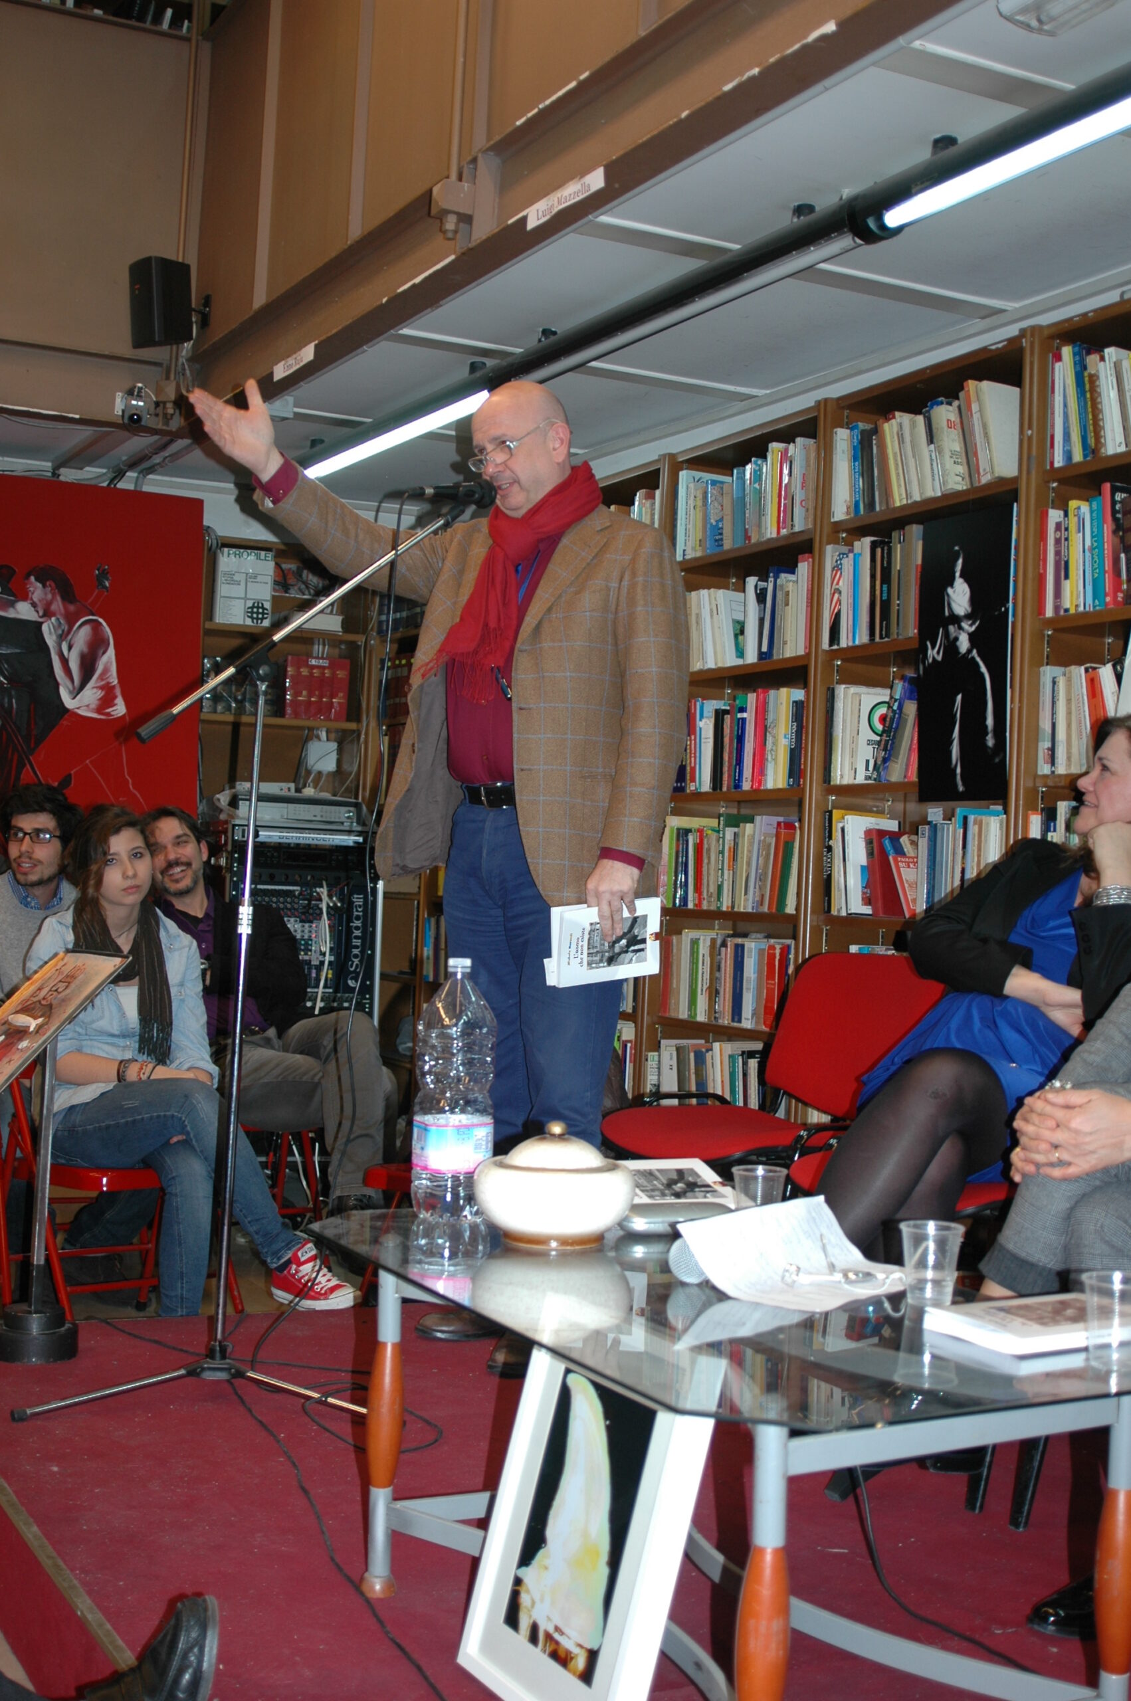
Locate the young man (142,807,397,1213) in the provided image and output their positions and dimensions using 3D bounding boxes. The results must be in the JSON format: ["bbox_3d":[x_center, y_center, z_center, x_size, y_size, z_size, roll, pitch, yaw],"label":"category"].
[{"bbox_3d":[-0.877,0.561,5.490,0.540,1.330,0.750,3,-1,-33],"label":"young man"}]

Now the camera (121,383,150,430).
[{"bbox_3d":[-1.223,-1.259,5.650,0.075,0.115,0.120,2,6,-11],"label":"camera"}]

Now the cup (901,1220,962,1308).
[{"bbox_3d":[0.400,0.450,2.167,0.070,0.084,0.070,3,-1,0],"label":"cup"}]

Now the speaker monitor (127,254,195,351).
[{"bbox_3d":[-1.121,-1.521,5.500,0.145,0.245,0.160,-5,4,-36],"label":"speaker monitor"}]

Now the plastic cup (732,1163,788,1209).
[{"bbox_3d":[0.248,0.450,2.516,0.070,0.084,0.070,3,-1,0],"label":"plastic cup"}]

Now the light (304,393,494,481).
[{"bbox_3d":[-0.506,-1.070,5.240,0.040,0.040,1.417,3,-1,-27],"label":"light"}]

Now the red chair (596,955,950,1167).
[{"bbox_3d":[0.345,0.540,3.451,0.550,0.780,0.530,3,-1,-34],"label":"red chair"}]

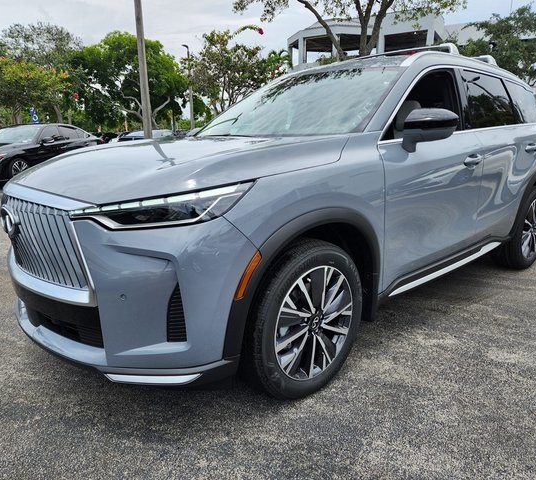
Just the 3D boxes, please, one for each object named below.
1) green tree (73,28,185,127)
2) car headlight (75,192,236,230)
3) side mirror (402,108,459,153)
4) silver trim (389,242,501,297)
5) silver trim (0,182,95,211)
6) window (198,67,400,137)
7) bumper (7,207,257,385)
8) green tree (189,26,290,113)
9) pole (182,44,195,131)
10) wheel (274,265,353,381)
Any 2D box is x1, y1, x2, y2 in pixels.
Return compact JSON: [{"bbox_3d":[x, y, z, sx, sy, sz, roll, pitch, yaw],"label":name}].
[{"bbox_3d":[-8.124,-8.447,24.985,7.500,7.119,7.000,-5,15,-16],"label":"green tree"},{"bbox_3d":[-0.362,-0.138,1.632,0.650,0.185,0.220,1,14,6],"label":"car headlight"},{"bbox_3d":[0.855,-0.584,2.282,0.190,0.210,0.250,-13,18,-39],"label":"side mirror"},{"bbox_3d":[1.277,0.173,2.897,1.600,0.100,0.120,-13,18,-39],"label":"silver trim"},{"bbox_3d":[-1.083,-0.209,2.006,0.240,0.100,1.150,-13,18,-39],"label":"silver trim"},{"bbox_3d":[0.182,-0.920,2.970,1.440,0.160,0.910,15,54,47],"label":"window"},{"bbox_3d":[-0.910,0.147,2.243,0.700,0.760,1.920,-13,18,-39],"label":"bumper"},{"bbox_3d":[-1.501,-7.780,22.751,5.700,6.677,5.300,-2,14,-3],"label":"green tree"},{"bbox_3d":[-5.656,-10.014,30.497,0.700,7.419,0.300,-1,14,0],"label":"pole"},{"bbox_3d":[0.178,0.381,2.085,0.540,0.540,0.200,-13,18,-39],"label":"wheel"}]

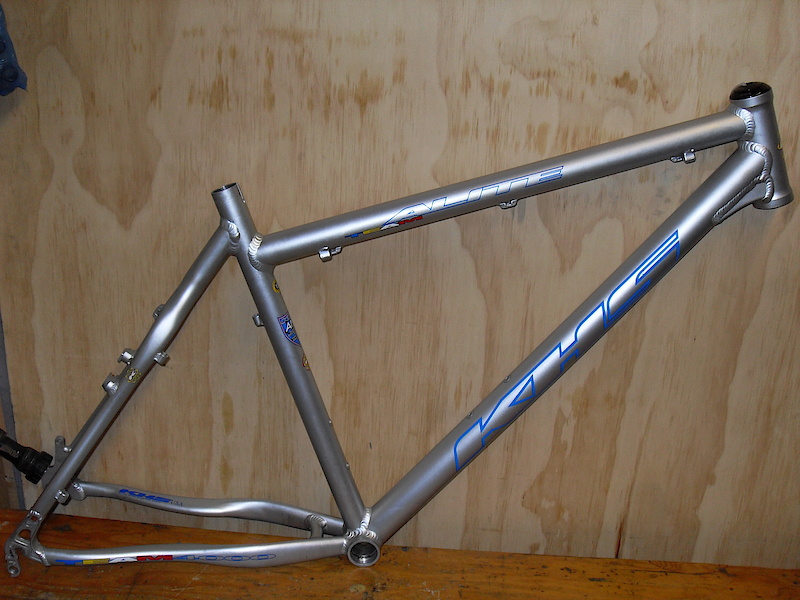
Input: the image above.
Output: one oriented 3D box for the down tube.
[{"bbox_3d":[0.183,0.070,1.029,0.047,0.647,0.046,40,14,-14],"label":"down tube"}]

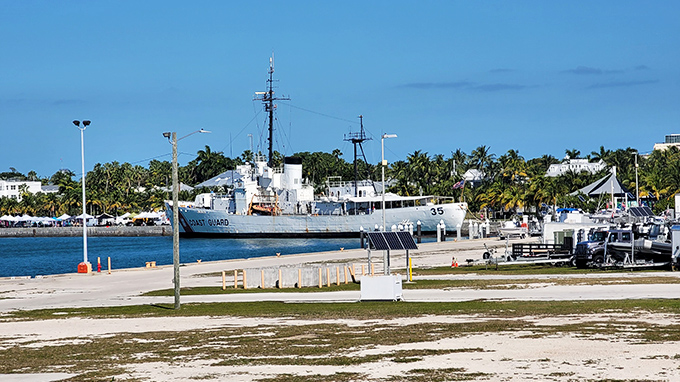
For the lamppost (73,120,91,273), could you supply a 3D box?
[{"bbox_3d":[-20.209,0.456,190.000,1.400,11.950,0.700,-1,0,0],"label":"lamppost"}]

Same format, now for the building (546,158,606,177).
[{"bbox_3d":[68.517,-2.752,700.000,17.500,13.500,12.000,-1,0,10],"label":"building"}]

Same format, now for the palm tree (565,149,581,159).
[{"bbox_3d":[68.801,-3.995,715.000,4.600,17.000,4.600,-1,0,0],"label":"palm tree"}]

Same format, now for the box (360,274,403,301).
[{"bbox_3d":[2.223,5.148,128.500,1.900,1.360,1.150,-1,0,20],"label":"box"}]

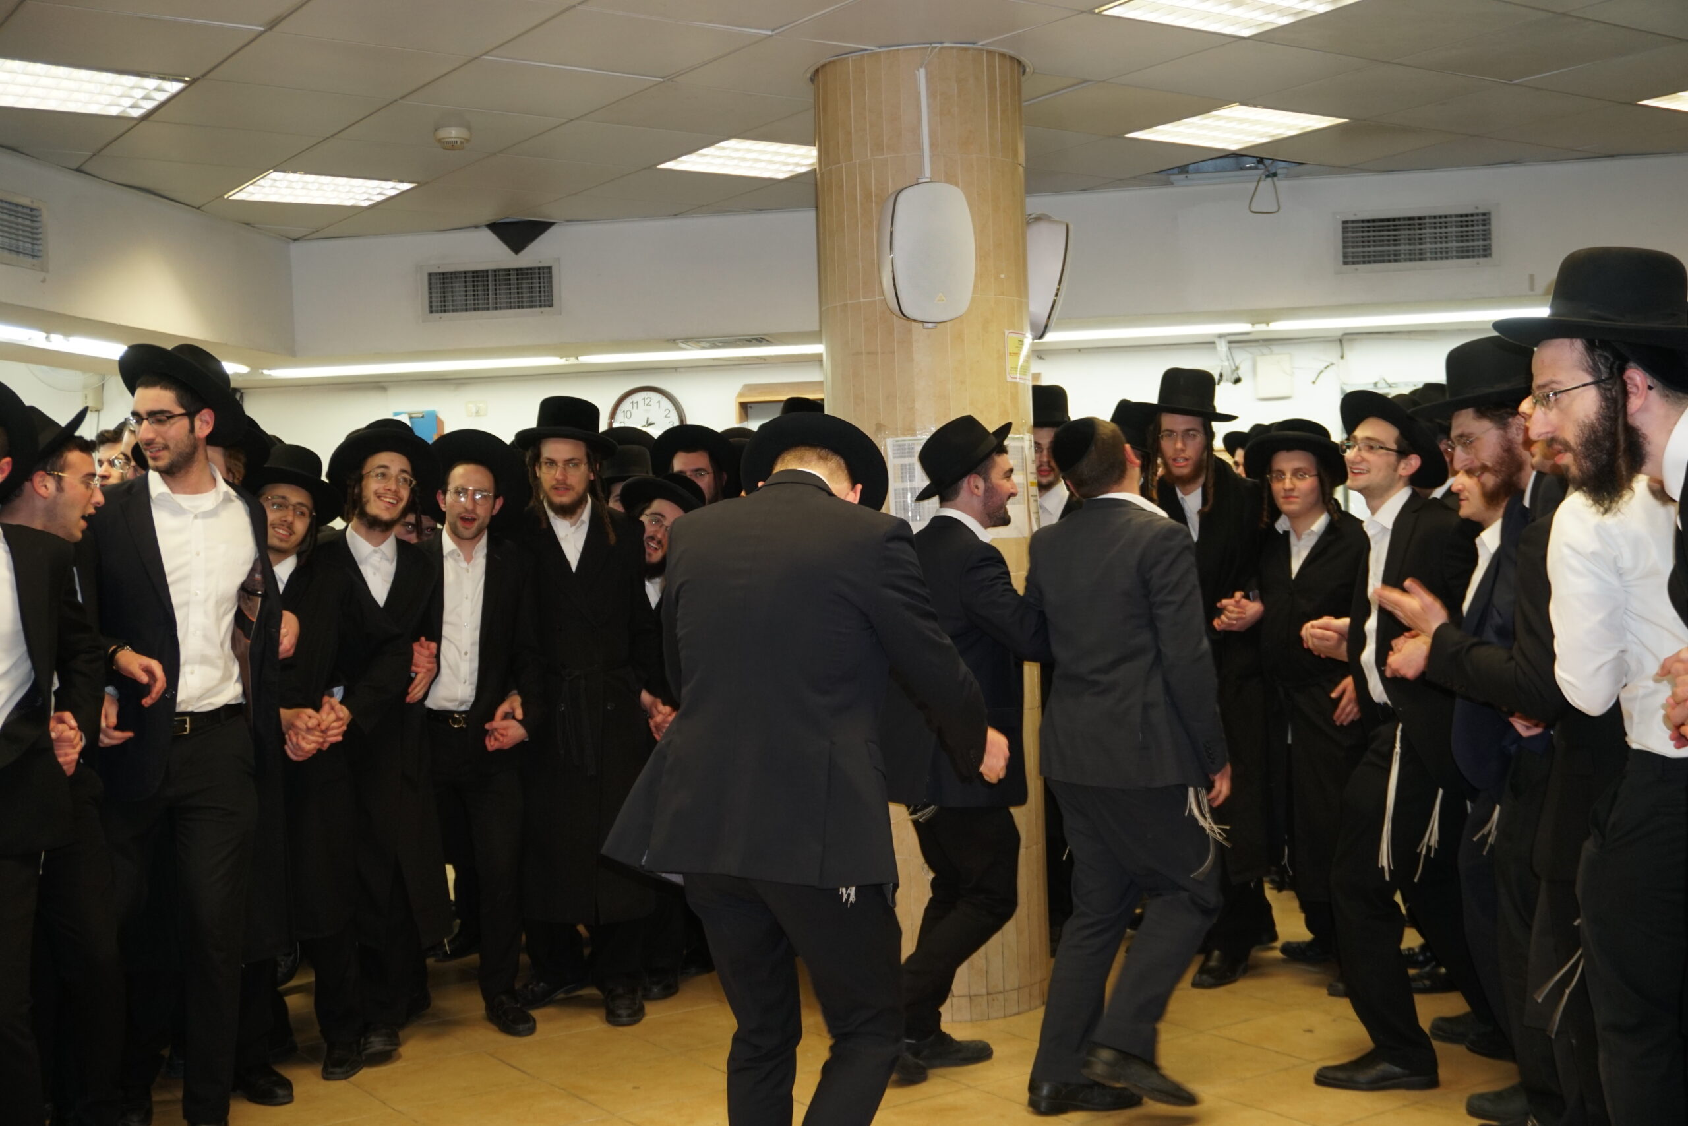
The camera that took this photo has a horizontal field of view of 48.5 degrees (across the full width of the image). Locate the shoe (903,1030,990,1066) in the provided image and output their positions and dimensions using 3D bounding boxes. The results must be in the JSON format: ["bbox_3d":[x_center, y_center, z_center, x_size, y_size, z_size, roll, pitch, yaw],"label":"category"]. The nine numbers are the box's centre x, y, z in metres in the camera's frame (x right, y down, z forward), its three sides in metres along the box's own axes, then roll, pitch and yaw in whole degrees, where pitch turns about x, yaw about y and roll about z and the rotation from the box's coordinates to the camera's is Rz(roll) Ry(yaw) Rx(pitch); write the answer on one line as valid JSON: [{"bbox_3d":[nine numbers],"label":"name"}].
[{"bbox_3d":[0.269,1.273,4.987,0.283,0.108,0.105,-2,1,-17],"label":"shoe"}]

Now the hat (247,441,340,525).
[{"bbox_3d":[-1.538,-0.217,5.200,0.310,0.140,0.340,23,-13,-21],"label":"hat"}]

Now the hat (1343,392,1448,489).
[{"bbox_3d":[1.426,-0.339,4.790,0.330,0.130,0.305,43,-17,-26],"label":"hat"}]

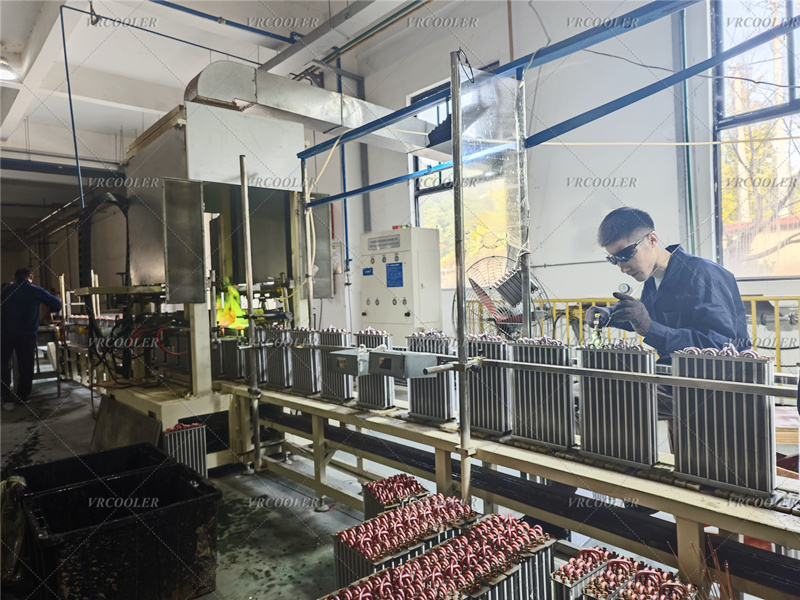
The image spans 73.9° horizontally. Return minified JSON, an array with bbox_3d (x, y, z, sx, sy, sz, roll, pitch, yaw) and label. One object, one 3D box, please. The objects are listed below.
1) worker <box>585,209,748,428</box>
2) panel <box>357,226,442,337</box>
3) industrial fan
[{"bbox_3d":[1.025,0.373,2.075,0.720,1.450,0.530,-3,1,-27],"label":"worker"},{"bbox_3d":[0.023,0.130,6.426,0.435,1.872,0.912,-3,1,-42],"label":"panel"},{"bbox_3d":[0.660,0.421,3.087,0.500,1.349,0.760,-3,1,-41],"label":"industrial fan"}]

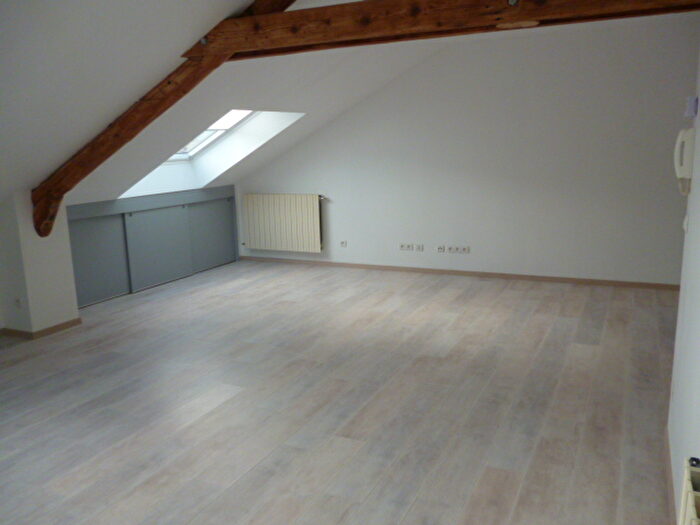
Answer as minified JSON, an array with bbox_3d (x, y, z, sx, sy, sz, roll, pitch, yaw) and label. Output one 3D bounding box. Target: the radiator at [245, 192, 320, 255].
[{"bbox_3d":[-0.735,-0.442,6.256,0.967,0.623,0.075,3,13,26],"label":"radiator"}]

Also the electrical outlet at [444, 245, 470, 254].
[{"bbox_3d":[1.053,-0.122,5.487,0.225,0.083,0.014,3,13,26],"label":"electrical outlet"}]

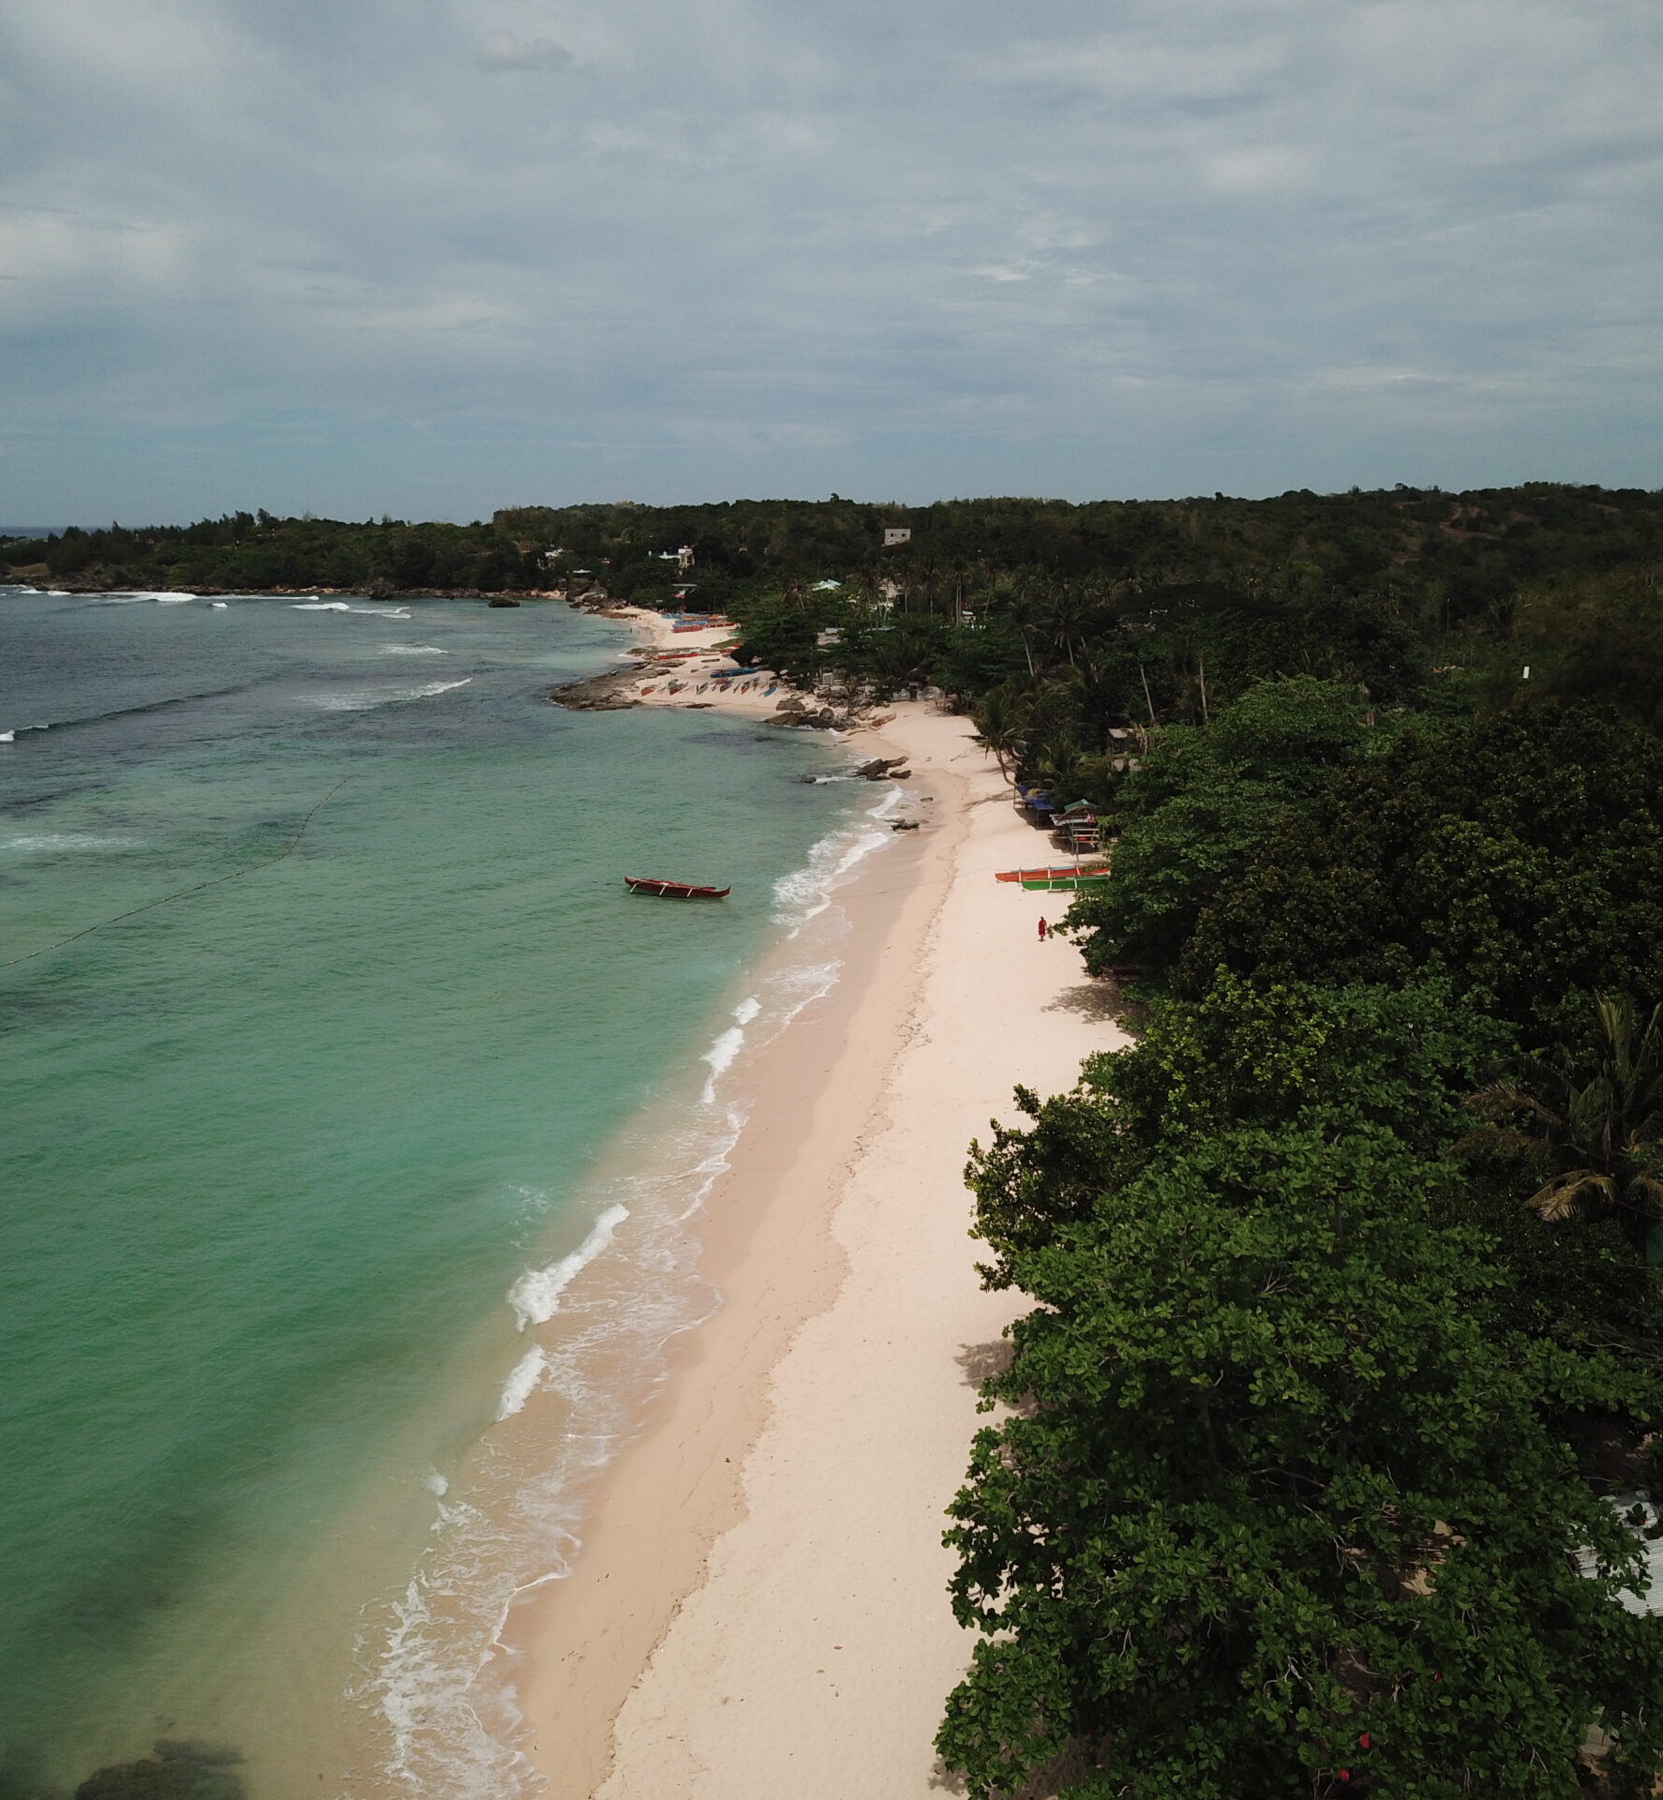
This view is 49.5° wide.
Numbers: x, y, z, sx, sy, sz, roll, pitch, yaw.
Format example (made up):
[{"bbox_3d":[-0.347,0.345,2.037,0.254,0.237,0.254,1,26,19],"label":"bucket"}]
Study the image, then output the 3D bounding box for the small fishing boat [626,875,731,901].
[{"bbox_3d":[-11.298,-0.813,132.394,8.711,1.050,2.400,6,13,25],"label":"small fishing boat"}]

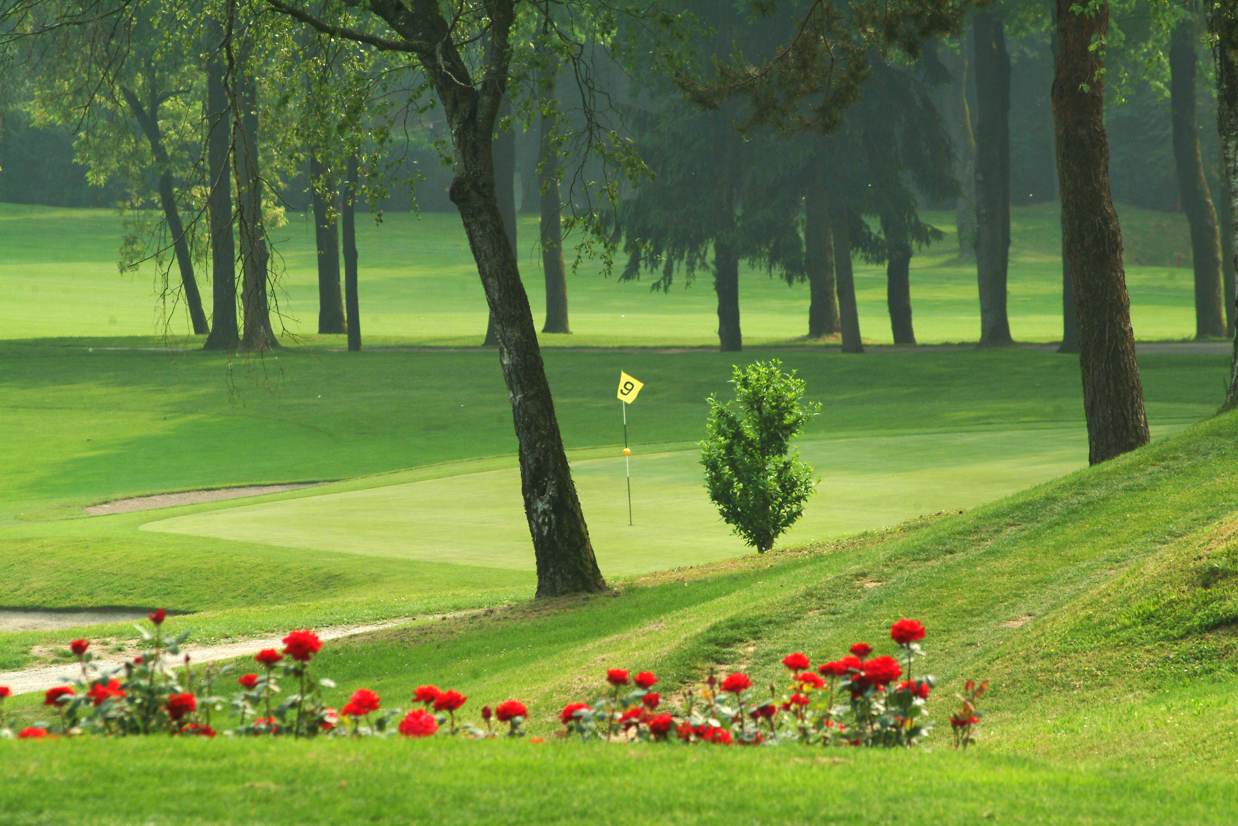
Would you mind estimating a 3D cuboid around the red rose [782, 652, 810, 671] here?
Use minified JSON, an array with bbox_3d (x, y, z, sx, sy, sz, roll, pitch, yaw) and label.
[{"bbox_3d":[0.532,0.747,31.000,0.084,0.059,0.080,0,1,0],"label":"red rose"}]

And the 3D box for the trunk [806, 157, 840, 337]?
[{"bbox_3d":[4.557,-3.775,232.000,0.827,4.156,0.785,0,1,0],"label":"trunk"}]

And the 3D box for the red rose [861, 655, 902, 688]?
[{"bbox_3d":[0.703,0.690,27.600,0.109,0.085,0.109,0,2,0],"label":"red rose"}]

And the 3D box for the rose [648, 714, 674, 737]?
[{"bbox_3d":[0.128,0.938,31.000,0.079,0.074,0.075,0,1,0],"label":"rose"}]

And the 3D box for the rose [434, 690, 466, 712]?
[{"bbox_3d":[-0.458,0.781,28.000,0.089,0.060,0.089,0,2,0],"label":"rose"}]

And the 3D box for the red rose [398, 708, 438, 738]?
[{"bbox_3d":[-0.524,0.813,27.000,0.102,0.080,0.098,0,2,0],"label":"red rose"}]

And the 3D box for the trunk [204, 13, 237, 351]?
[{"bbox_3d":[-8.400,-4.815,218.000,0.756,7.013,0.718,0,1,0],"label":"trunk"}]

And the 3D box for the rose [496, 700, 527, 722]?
[{"bbox_3d":[-0.294,0.808,28.000,0.087,0.060,0.087,0,2,0],"label":"rose"}]

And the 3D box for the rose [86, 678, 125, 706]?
[{"bbox_3d":[-1.542,0.839,31.000,0.116,0.086,0.110,0,1,0],"label":"rose"}]

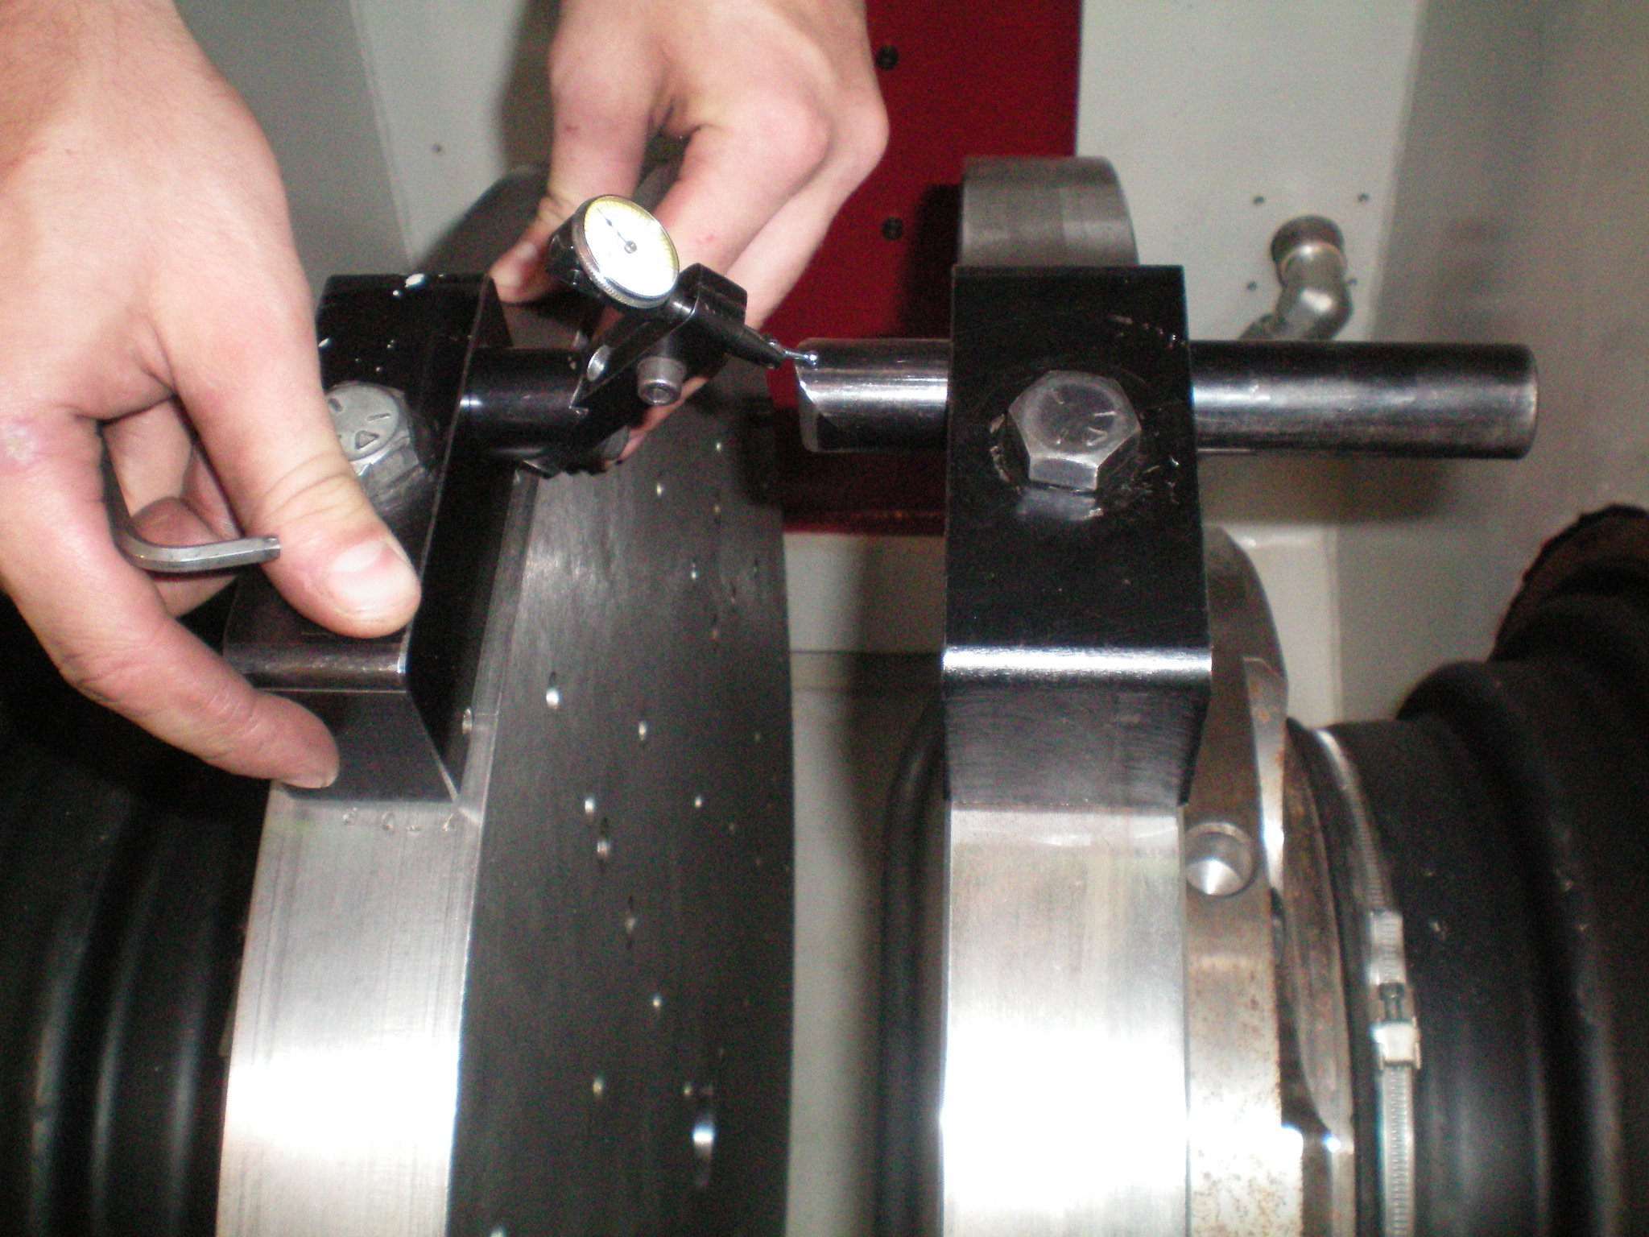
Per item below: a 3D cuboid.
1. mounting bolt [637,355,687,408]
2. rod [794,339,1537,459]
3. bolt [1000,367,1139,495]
[{"bbox_3d":[-0.034,-0.050,0.378,0.010,0.010,0.007,0,63,0],"label":"mounting bolt"},{"bbox_3d":[0.074,-0.050,0.409,0.161,0.026,0.026,1,39,5],"label":"rod"},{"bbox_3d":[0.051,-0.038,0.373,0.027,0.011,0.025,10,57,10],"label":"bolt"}]

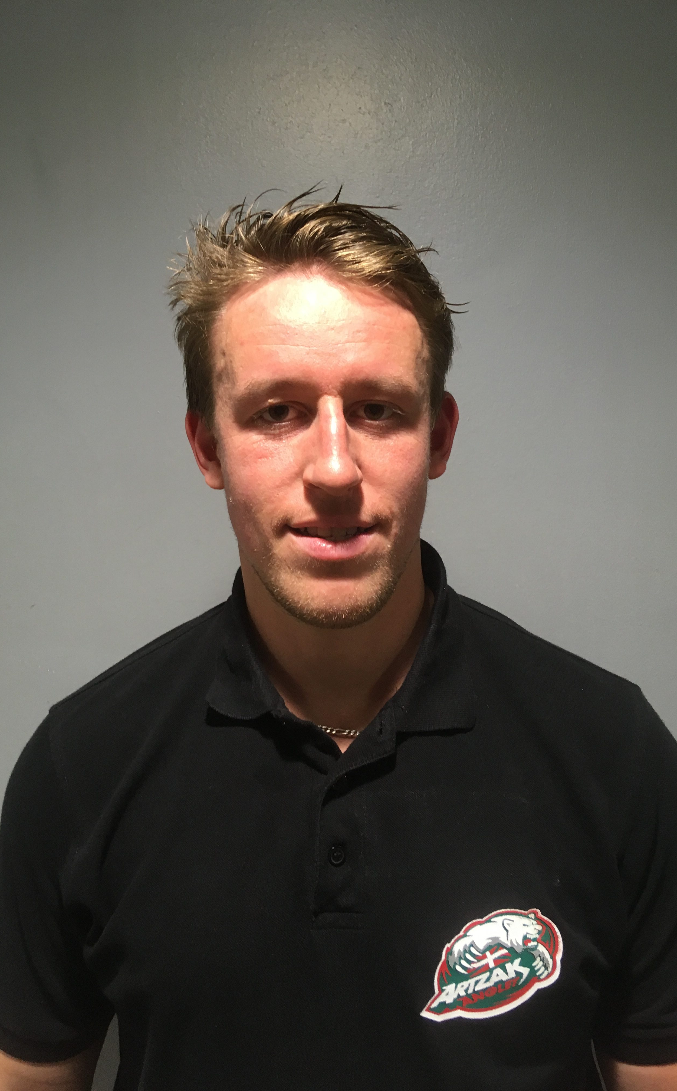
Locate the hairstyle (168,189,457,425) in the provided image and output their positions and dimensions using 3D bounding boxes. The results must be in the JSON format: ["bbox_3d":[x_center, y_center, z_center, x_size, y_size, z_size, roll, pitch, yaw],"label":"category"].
[{"bbox_3d":[-0.018,-0.157,0.675,0.205,0.180,0.205,1,7,-4],"label":"hairstyle"}]

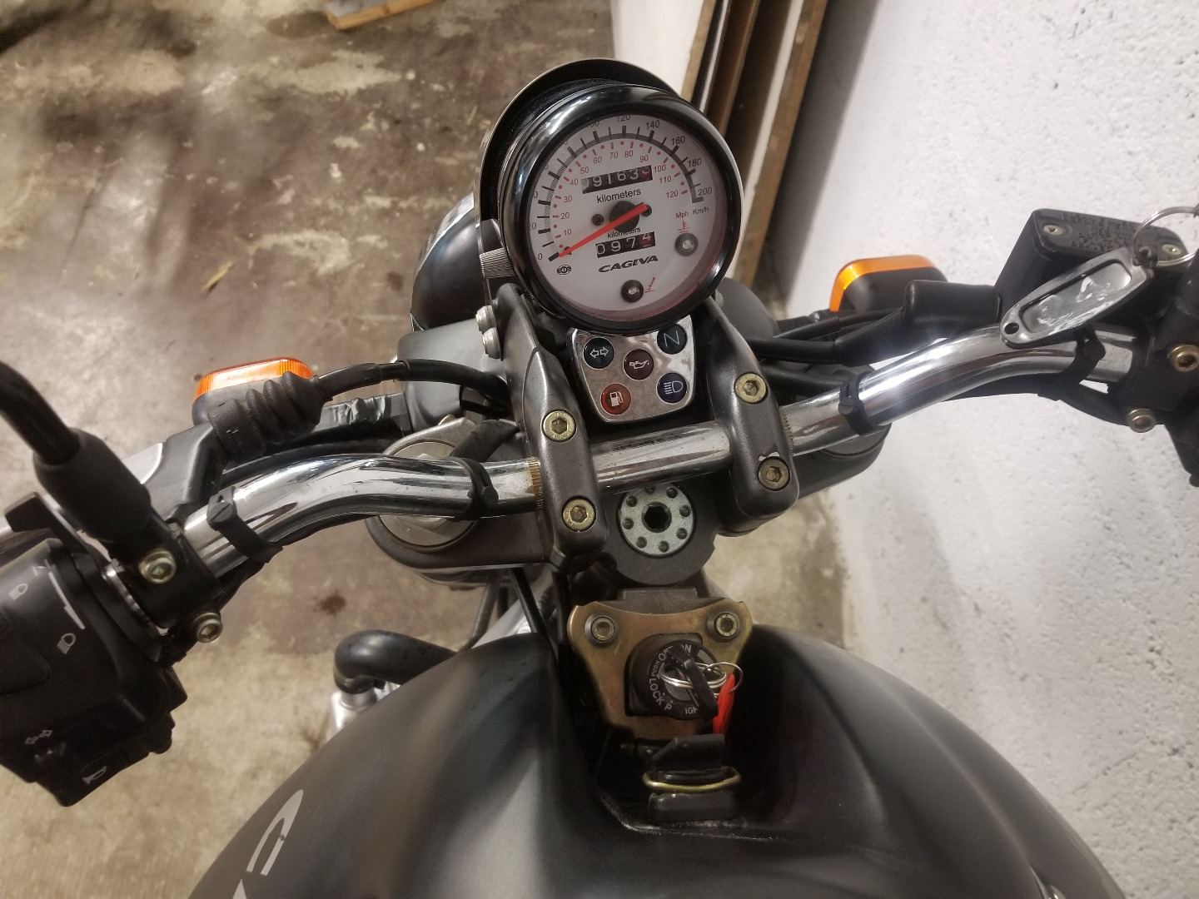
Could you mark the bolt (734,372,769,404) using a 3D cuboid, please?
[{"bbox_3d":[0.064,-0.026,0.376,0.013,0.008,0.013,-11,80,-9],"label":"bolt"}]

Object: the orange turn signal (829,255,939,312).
[{"bbox_3d":[0.167,-0.083,0.521,0.064,0.042,0.038,-11,55,-12],"label":"orange turn signal"}]

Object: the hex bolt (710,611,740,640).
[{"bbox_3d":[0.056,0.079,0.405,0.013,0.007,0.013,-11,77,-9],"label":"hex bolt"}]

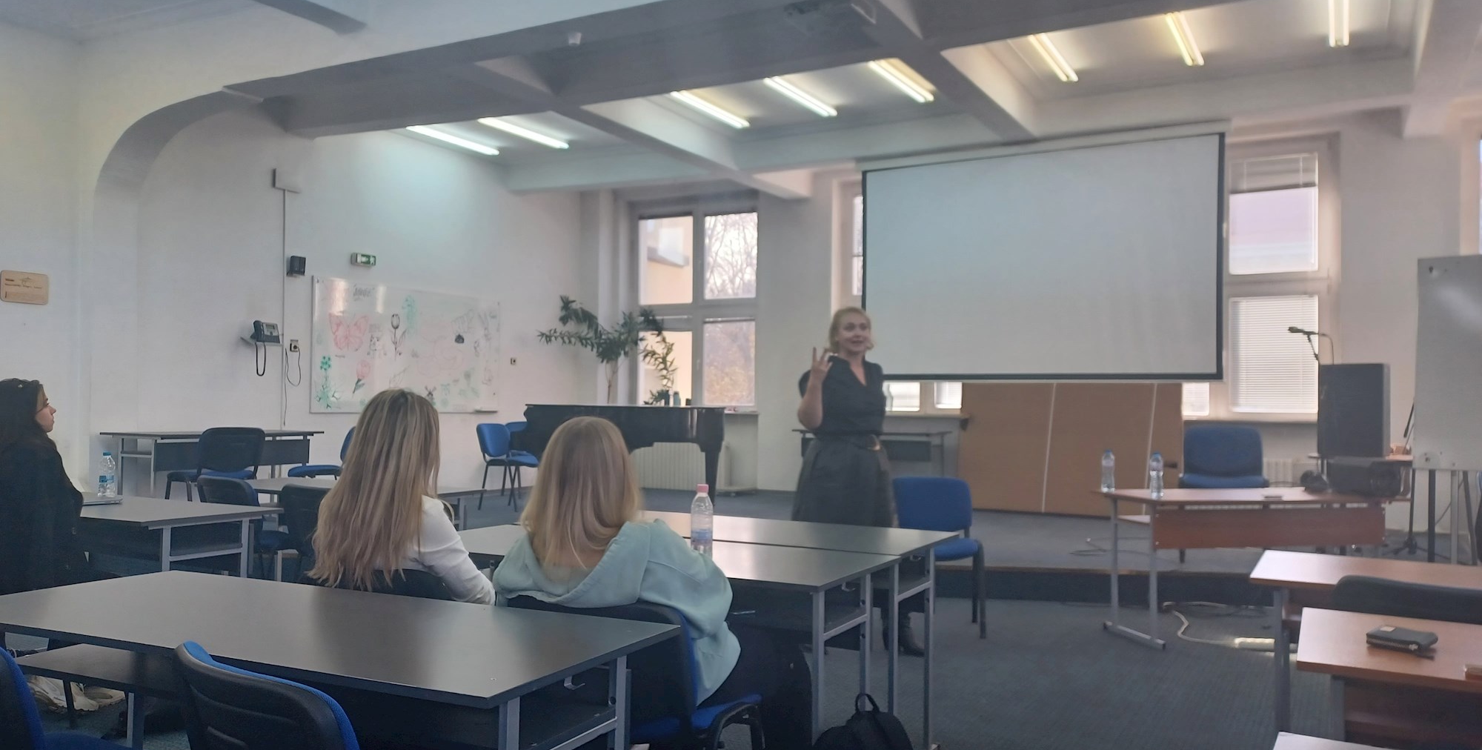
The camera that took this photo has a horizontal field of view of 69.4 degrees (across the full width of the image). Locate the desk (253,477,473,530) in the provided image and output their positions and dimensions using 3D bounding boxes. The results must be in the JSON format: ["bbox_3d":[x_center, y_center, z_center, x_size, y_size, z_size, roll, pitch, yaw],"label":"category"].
[{"bbox_3d":[-2.197,0.983,5.828,1.610,0.754,0.620,0,-2,29],"label":"desk"}]

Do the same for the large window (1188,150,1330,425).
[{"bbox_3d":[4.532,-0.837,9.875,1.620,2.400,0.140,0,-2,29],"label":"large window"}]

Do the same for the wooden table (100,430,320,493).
[{"bbox_3d":[-4.135,0.822,8.457,0.630,0.740,1.500,0,-2,29],"label":"wooden table"}]

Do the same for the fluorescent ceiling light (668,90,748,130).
[{"bbox_3d":[-0.353,-2.369,9.381,0.160,0.100,1.500,0,-2,30],"label":"fluorescent ceiling light"}]

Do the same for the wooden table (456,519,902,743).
[{"bbox_3d":[-0.354,0.943,3.469,1.610,0.754,0.620,0,-2,29],"label":"wooden table"}]

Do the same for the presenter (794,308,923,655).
[{"bbox_3d":[0.570,0.521,5.320,0.540,1.690,0.450,2,-2,-30],"label":"presenter"}]

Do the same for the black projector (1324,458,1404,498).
[{"bbox_3d":[3.520,0.588,6.020,0.245,0.178,0.300,1,-2,-13],"label":"black projector"}]

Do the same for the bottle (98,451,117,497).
[{"bbox_3d":[-2.950,0.458,4.985,0.072,0.215,0.072,0,-2,29],"label":"bottle"}]

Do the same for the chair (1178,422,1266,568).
[{"bbox_3d":[3.135,0.773,6.950,0.560,0.855,0.590,0,-2,22],"label":"chair"}]

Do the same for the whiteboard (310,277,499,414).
[{"bbox_3d":[-3.262,-0.233,10.695,0.030,1.246,2.449,0,-2,29],"label":"whiteboard"}]

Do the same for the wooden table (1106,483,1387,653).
[{"bbox_3d":[2.700,1.038,5.930,1.420,0.736,0.660,1,-2,-13],"label":"wooden table"}]

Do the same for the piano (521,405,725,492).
[{"bbox_3d":[-1.240,0.787,10.560,1.480,0.980,1.680,2,-2,-44],"label":"piano"}]

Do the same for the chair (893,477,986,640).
[{"bbox_3d":[1.062,0.970,5.865,0.530,0.810,0.570,0,-2,7],"label":"chair"}]

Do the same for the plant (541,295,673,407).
[{"bbox_3d":[-1.520,0.238,12.000,1.500,2.150,1.300,0,-2,30],"label":"plant"}]

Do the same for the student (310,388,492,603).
[{"bbox_3d":[-0.852,0.678,3.309,0.560,1.264,0.880,0,-2,29],"label":"student"}]

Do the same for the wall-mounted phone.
[{"bbox_3d":[-4.257,-0.237,9.539,0.220,0.490,0.260,0,-2,29],"label":"wall-mounted phone"}]

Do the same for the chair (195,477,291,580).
[{"bbox_3d":[-2.539,0.949,5.740,0.520,0.810,0.550,0,-2,29],"label":"chair"}]

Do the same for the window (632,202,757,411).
[{"bbox_3d":[-0.543,-0.821,12.725,1.820,2.400,0.140,0,-2,29],"label":"window"}]

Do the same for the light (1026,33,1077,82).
[{"bbox_3d":[2.256,-2.380,7.859,0.160,0.100,1.500,0,-2,30],"label":"light"}]

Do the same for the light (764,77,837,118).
[{"bbox_3d":[0.513,-2.479,9.363,0.170,0.090,1.300,0,-2,29],"label":"light"}]

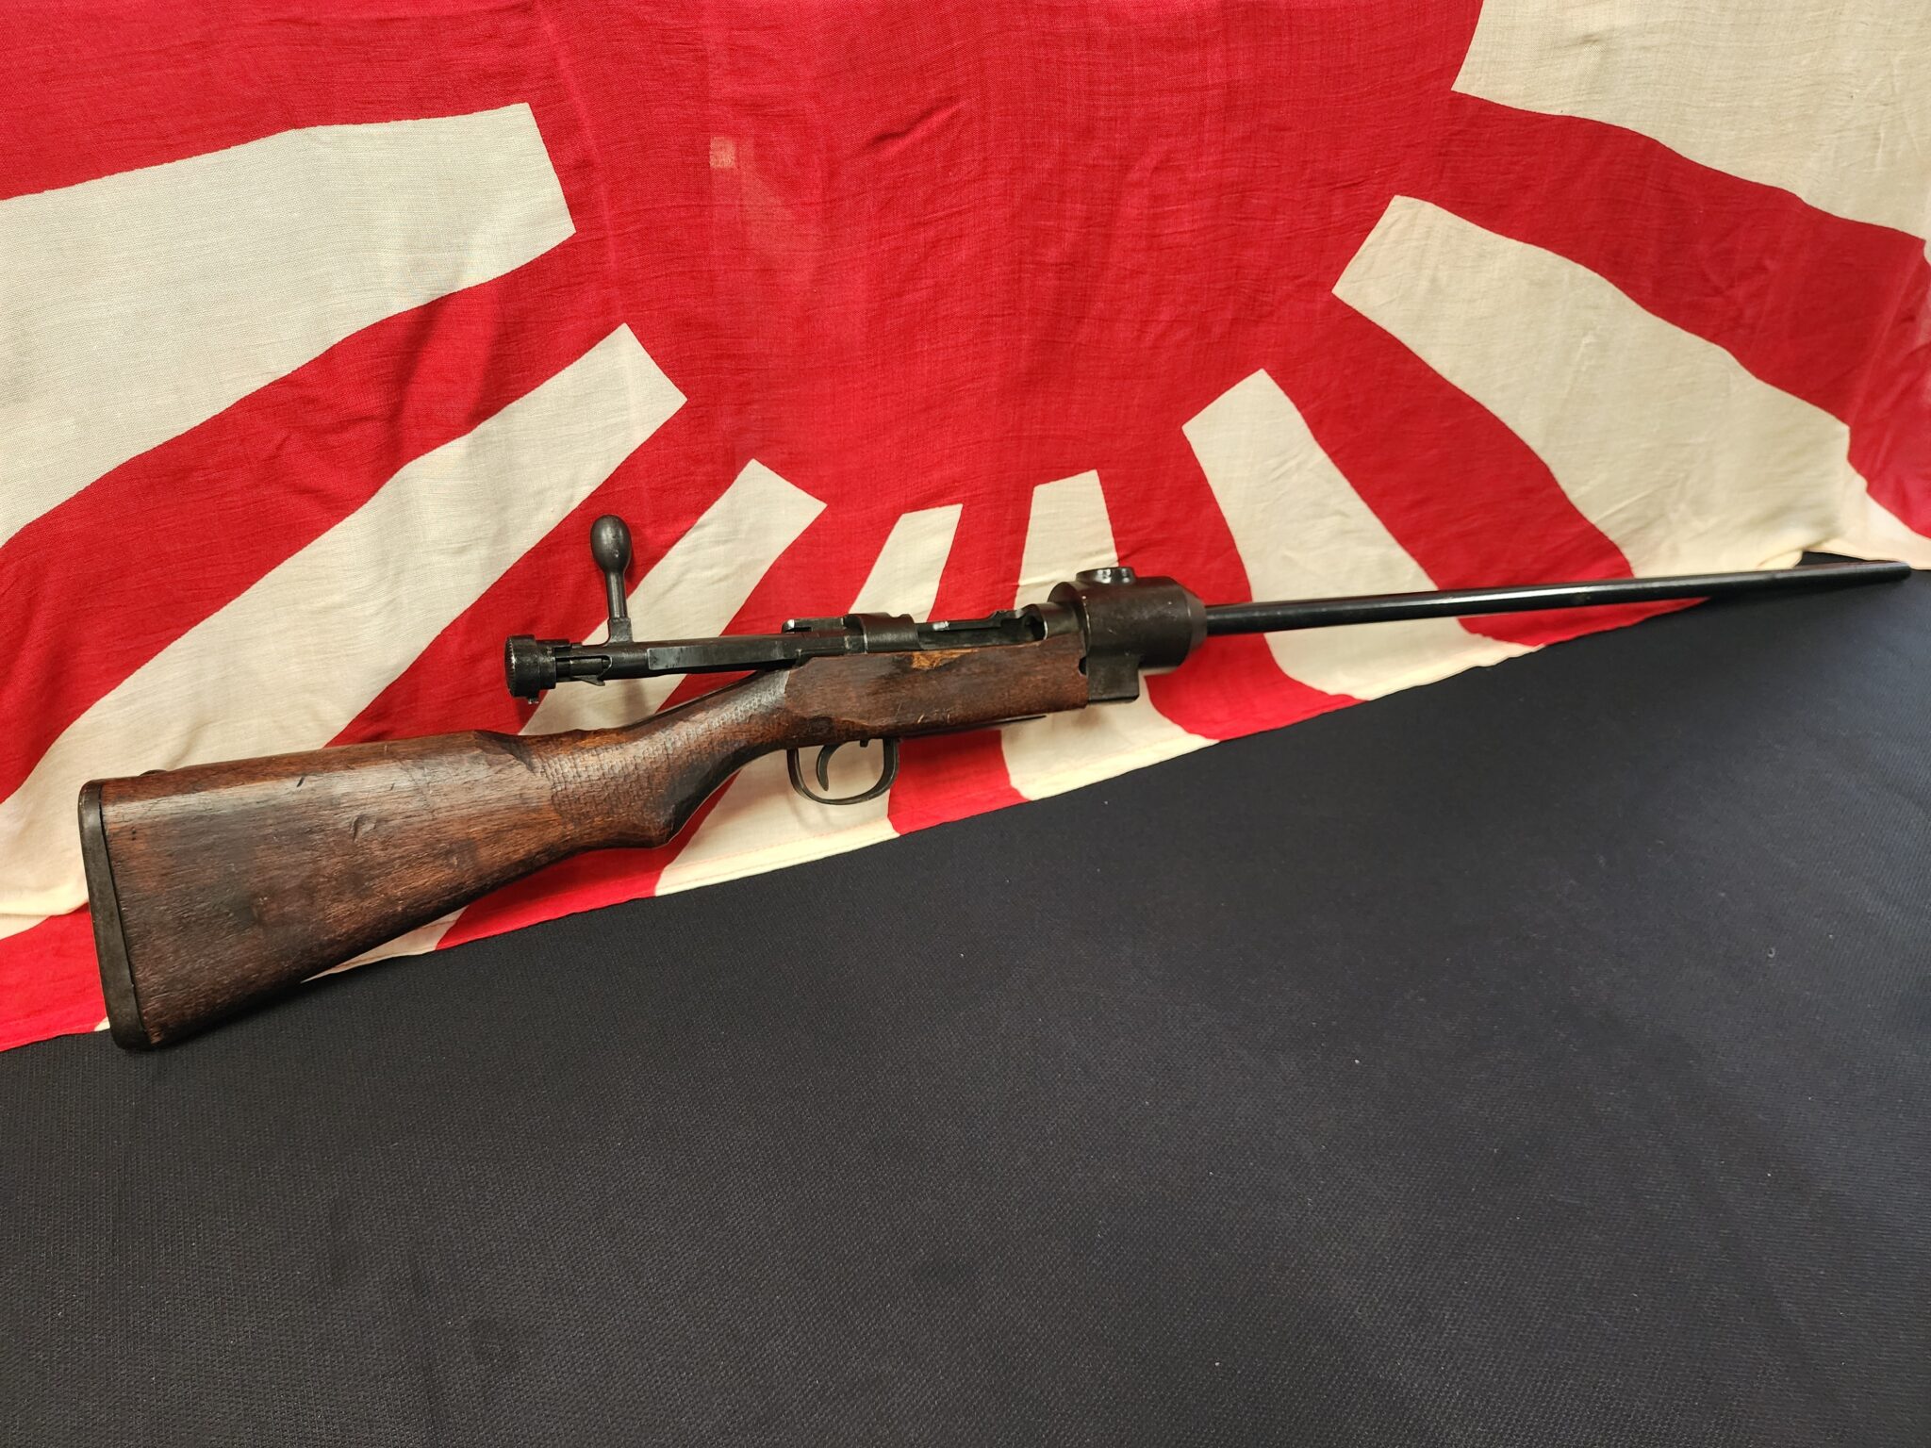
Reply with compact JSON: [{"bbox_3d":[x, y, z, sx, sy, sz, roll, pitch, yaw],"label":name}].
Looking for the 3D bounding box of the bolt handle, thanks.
[{"bbox_3d":[-0.176,-0.072,0.640,0.021,0.064,0.021,-6,11,-23],"label":"bolt handle"}]

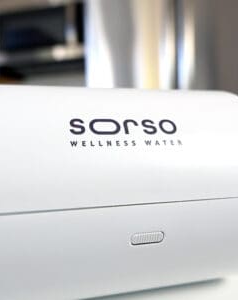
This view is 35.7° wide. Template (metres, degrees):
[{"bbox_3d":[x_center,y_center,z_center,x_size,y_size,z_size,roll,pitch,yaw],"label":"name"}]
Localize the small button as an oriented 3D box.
[{"bbox_3d":[0.016,0.050,0.208,0.020,0.007,0.003,-1,17,-18],"label":"small button"}]

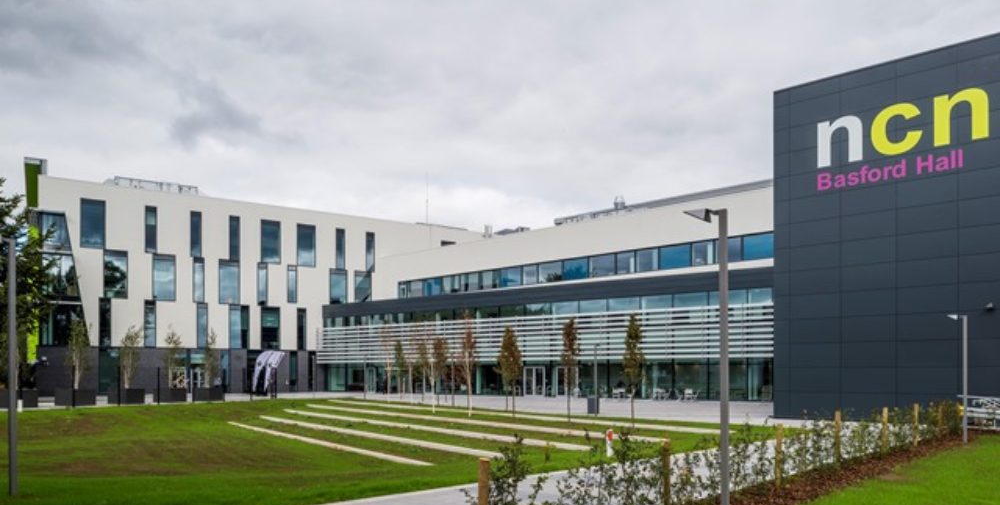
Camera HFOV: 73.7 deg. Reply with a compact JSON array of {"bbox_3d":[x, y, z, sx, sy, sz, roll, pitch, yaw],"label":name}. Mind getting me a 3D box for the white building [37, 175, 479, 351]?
[{"bbox_3d":[-21.814,2.990,64.321,38.800,12.600,14.000,5,-9,-36],"label":"white building"}]

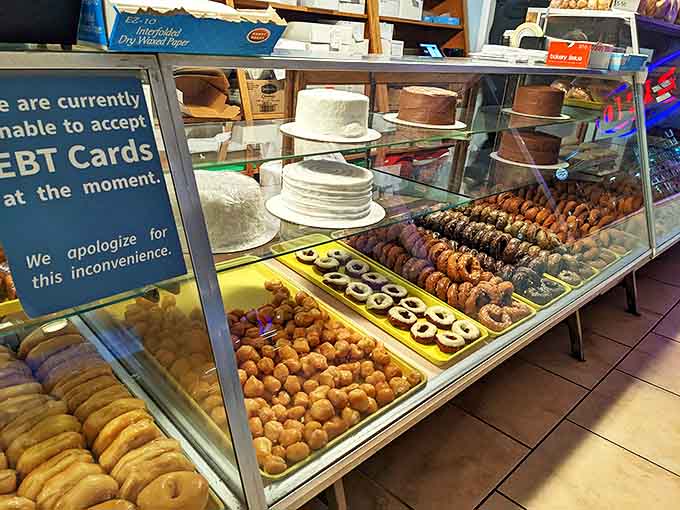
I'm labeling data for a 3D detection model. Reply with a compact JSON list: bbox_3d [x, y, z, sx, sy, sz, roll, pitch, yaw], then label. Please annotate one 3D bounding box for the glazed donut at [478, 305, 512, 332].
[{"bbox_3d":[0.418,0.170,1.425,0.089,0.030,0.089,-17,44,-42],"label":"glazed donut"}]

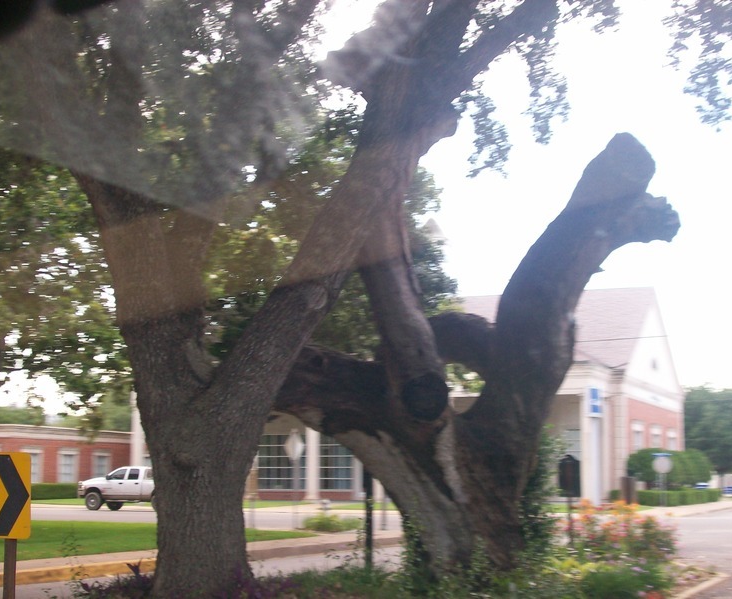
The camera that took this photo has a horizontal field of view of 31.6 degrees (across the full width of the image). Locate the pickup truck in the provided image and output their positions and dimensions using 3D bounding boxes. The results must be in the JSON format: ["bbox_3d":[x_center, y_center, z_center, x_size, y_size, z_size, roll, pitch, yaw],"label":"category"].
[{"bbox_3d":[-10.850,9.014,61.725,5.800,2.080,2.050,-3,-8,22],"label":"pickup truck"}]

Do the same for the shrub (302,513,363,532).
[{"bbox_3d":[-0.926,5.953,34.734,1.500,0.520,1.150,0,-8,-2],"label":"shrub"}]

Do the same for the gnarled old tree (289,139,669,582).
[{"bbox_3d":[1.647,0.721,20.464,6.300,7.000,3.800,-1,-8,5],"label":"gnarled old tree"}]

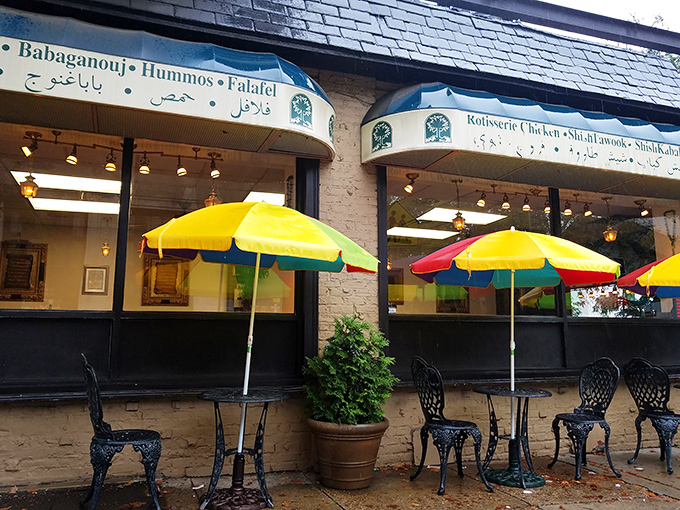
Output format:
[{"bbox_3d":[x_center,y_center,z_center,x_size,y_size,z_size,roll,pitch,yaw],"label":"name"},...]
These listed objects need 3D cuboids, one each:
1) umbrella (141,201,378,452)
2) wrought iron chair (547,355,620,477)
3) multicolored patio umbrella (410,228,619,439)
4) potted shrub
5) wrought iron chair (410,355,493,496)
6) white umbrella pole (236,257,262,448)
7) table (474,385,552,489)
[{"bbox_3d":[-0.587,0.469,3.420,1.584,1.676,1.584,6,-5,-15],"label":"umbrella"},{"bbox_3d":[1.933,1.259,4.060,0.512,0.880,0.419,3,-10,-16],"label":"wrought iron chair"},{"bbox_3d":[1.333,0.595,3.959,1.573,1.623,1.573,4,-7,-16],"label":"multicolored patio umbrella"},{"bbox_3d":[0.054,1.044,3.828,0.693,1.232,0.683,0,-9,0],"label":"potted shrub"},{"bbox_3d":[0.768,1.196,3.697,0.512,0.890,0.419,3,-10,-16],"label":"wrought iron chair"},{"bbox_3d":[-0.598,0.594,3.409,0.033,1.423,0.033,6,-5,-15],"label":"white umbrella pole"},{"bbox_3d":[1.306,1.348,3.864,0.600,0.642,0.600,3,-10,-16],"label":"table"}]

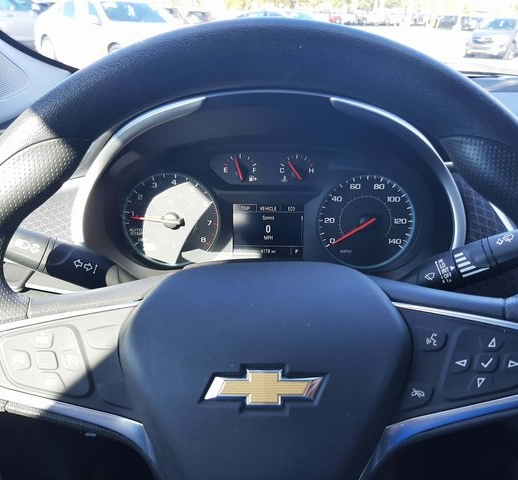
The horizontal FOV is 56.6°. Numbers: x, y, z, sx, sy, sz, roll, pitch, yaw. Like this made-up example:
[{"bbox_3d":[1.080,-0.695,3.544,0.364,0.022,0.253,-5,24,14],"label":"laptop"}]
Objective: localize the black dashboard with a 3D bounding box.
[{"bbox_3d":[0.010,-0.051,0.460,0.365,0.180,0.100,0,7,2],"label":"black dashboard"}]

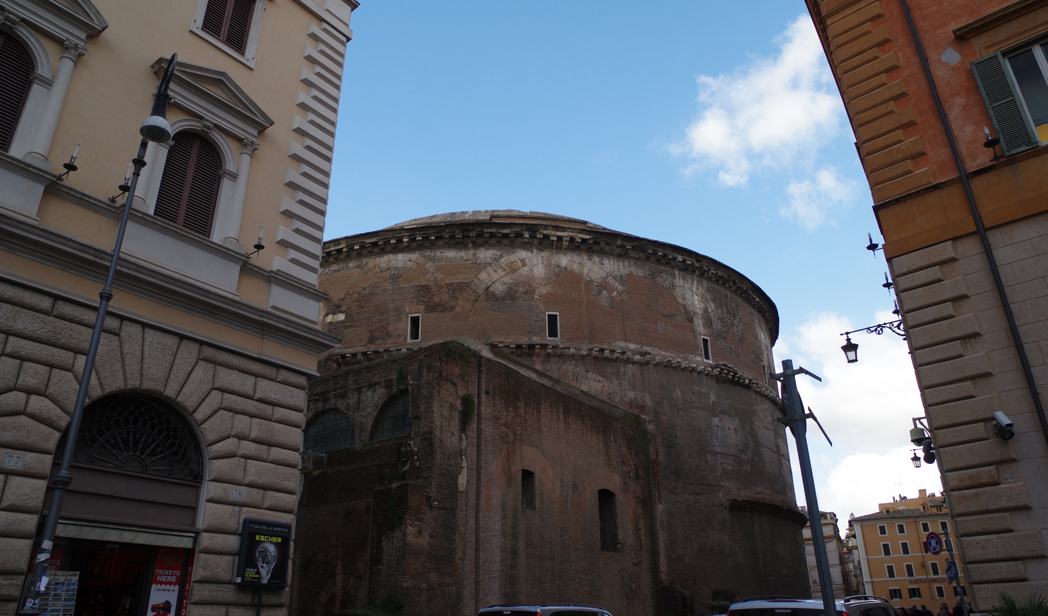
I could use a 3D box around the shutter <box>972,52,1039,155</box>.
[{"bbox_3d":[9.200,-3.933,13.393,0.540,2.320,0.050,-20,-30,36],"label":"shutter"}]

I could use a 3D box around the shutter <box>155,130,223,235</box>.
[{"bbox_3d":[-6.752,-2.572,14.223,0.150,2.271,1.206,-18,-29,33],"label":"shutter"}]

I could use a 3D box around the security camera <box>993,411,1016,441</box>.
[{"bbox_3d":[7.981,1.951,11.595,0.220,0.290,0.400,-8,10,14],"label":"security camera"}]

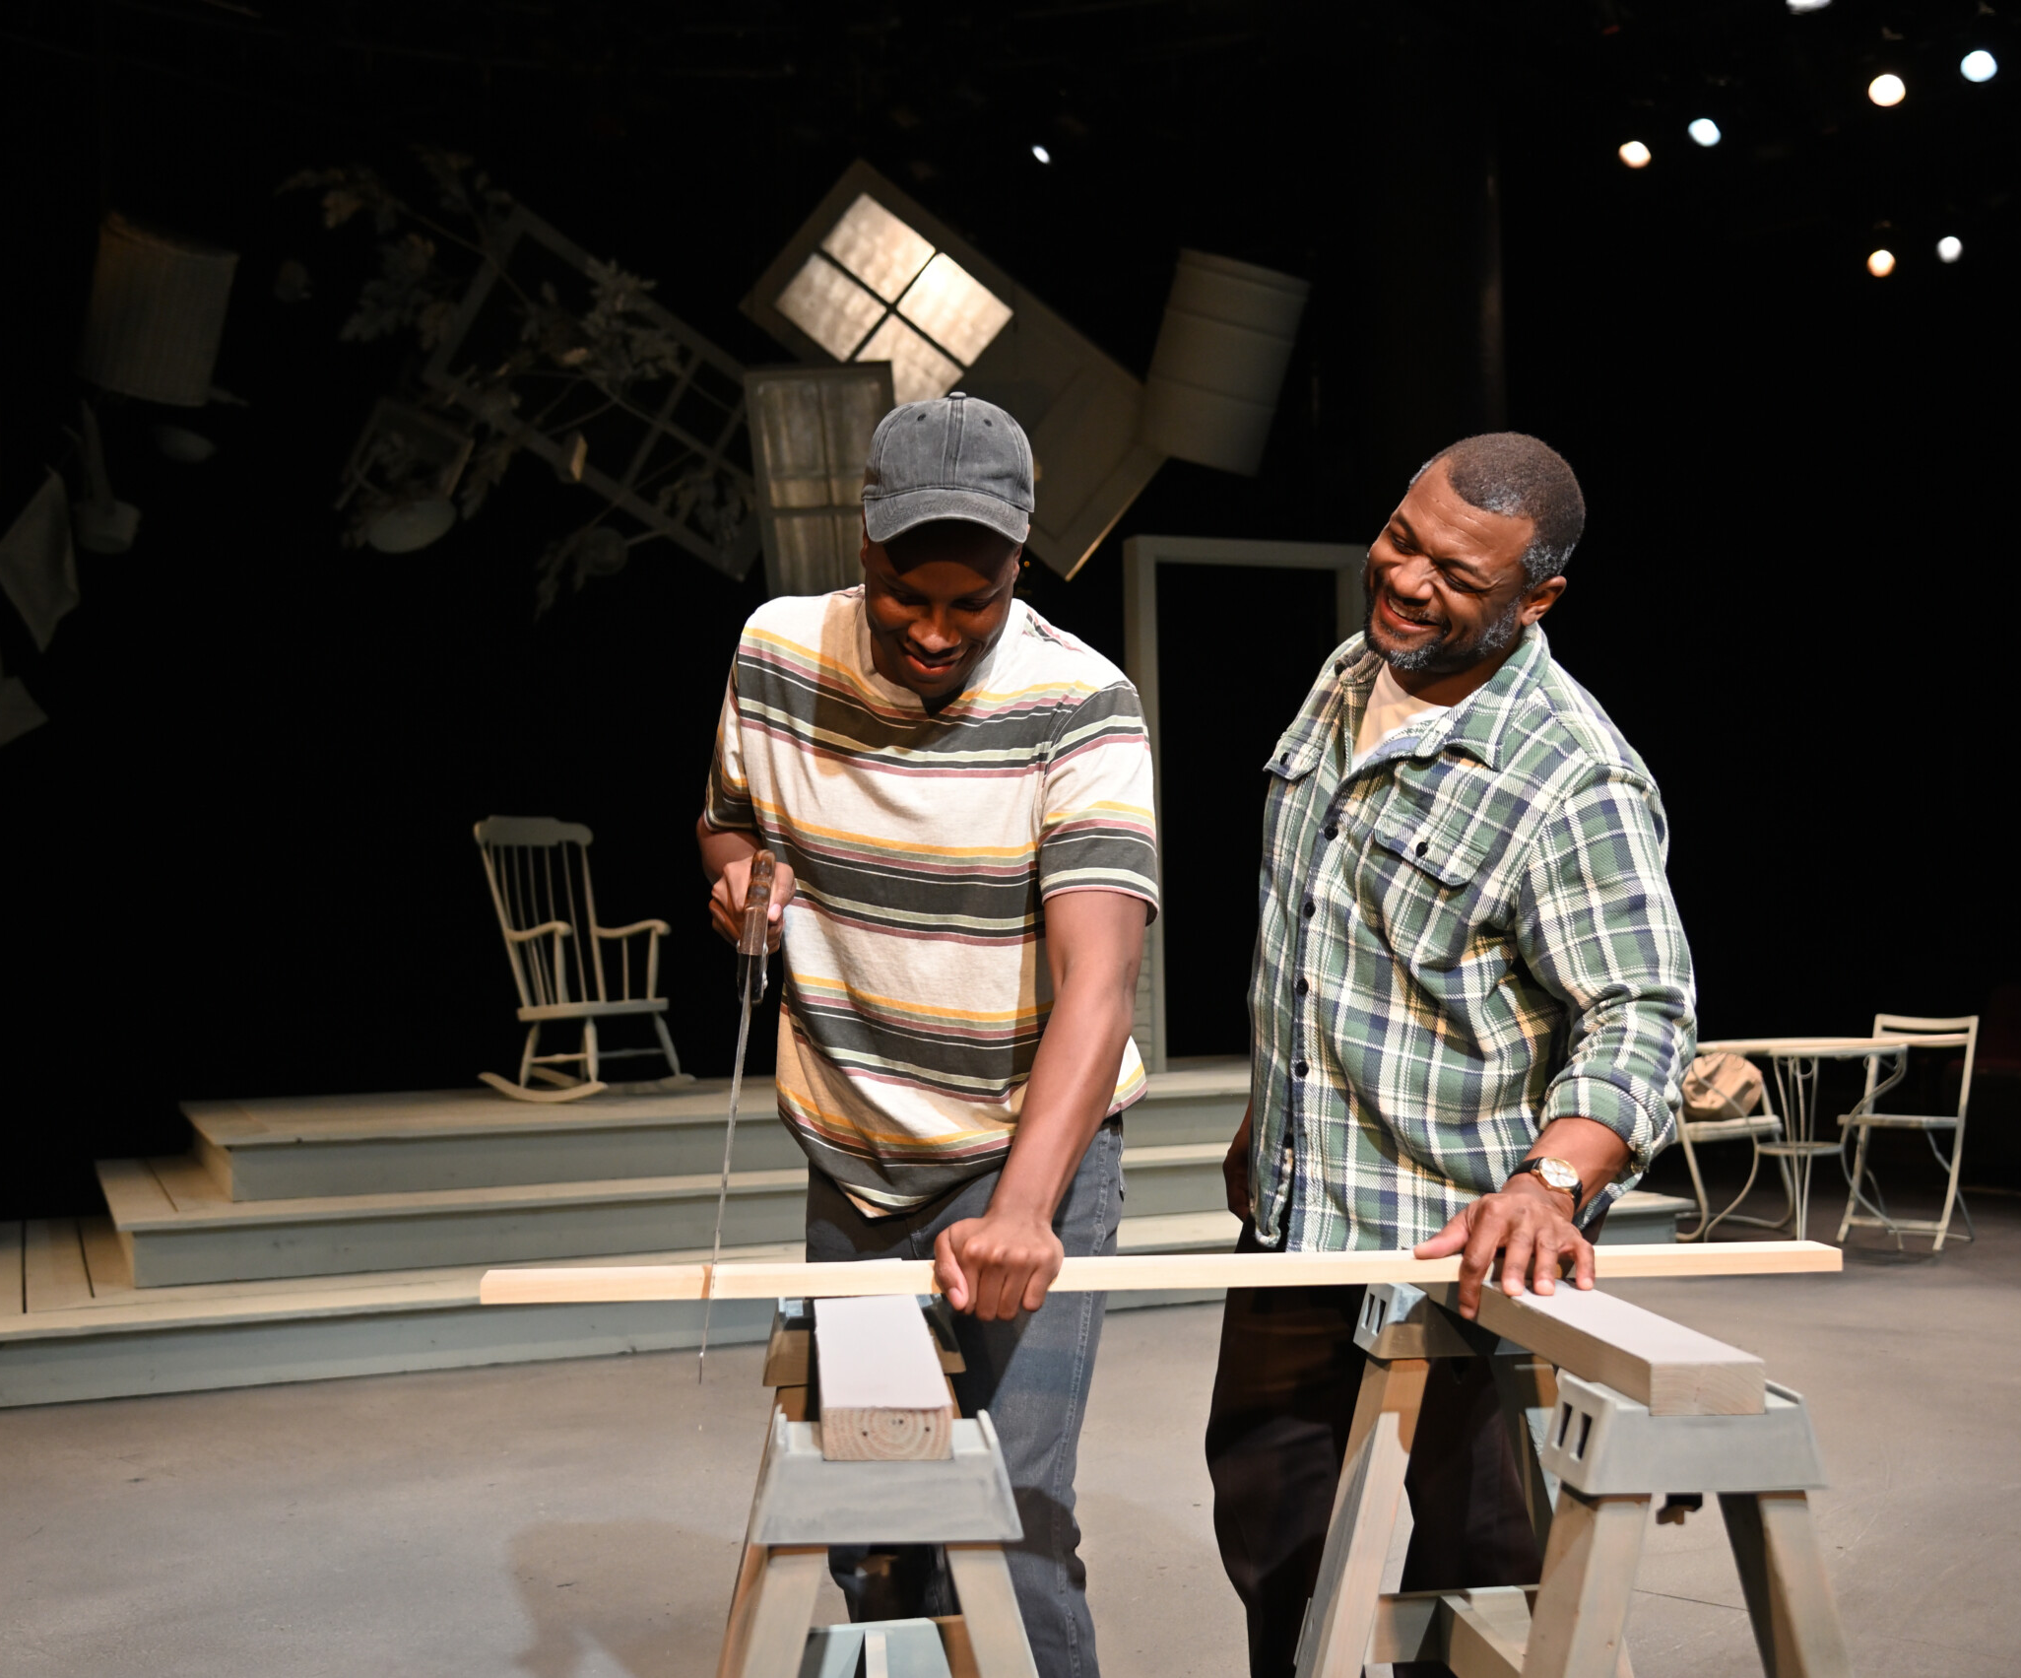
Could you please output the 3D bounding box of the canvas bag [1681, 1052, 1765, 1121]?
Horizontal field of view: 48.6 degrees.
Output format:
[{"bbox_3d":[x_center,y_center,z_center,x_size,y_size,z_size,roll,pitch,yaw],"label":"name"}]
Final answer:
[{"bbox_3d":[2.687,0.929,8.450,0.330,0.270,0.210,0,-3,-18],"label":"canvas bag"}]

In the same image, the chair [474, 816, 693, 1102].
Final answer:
[{"bbox_3d":[-1.692,0.467,8.765,0.804,1.100,0.650,-3,-3,34],"label":"chair"}]

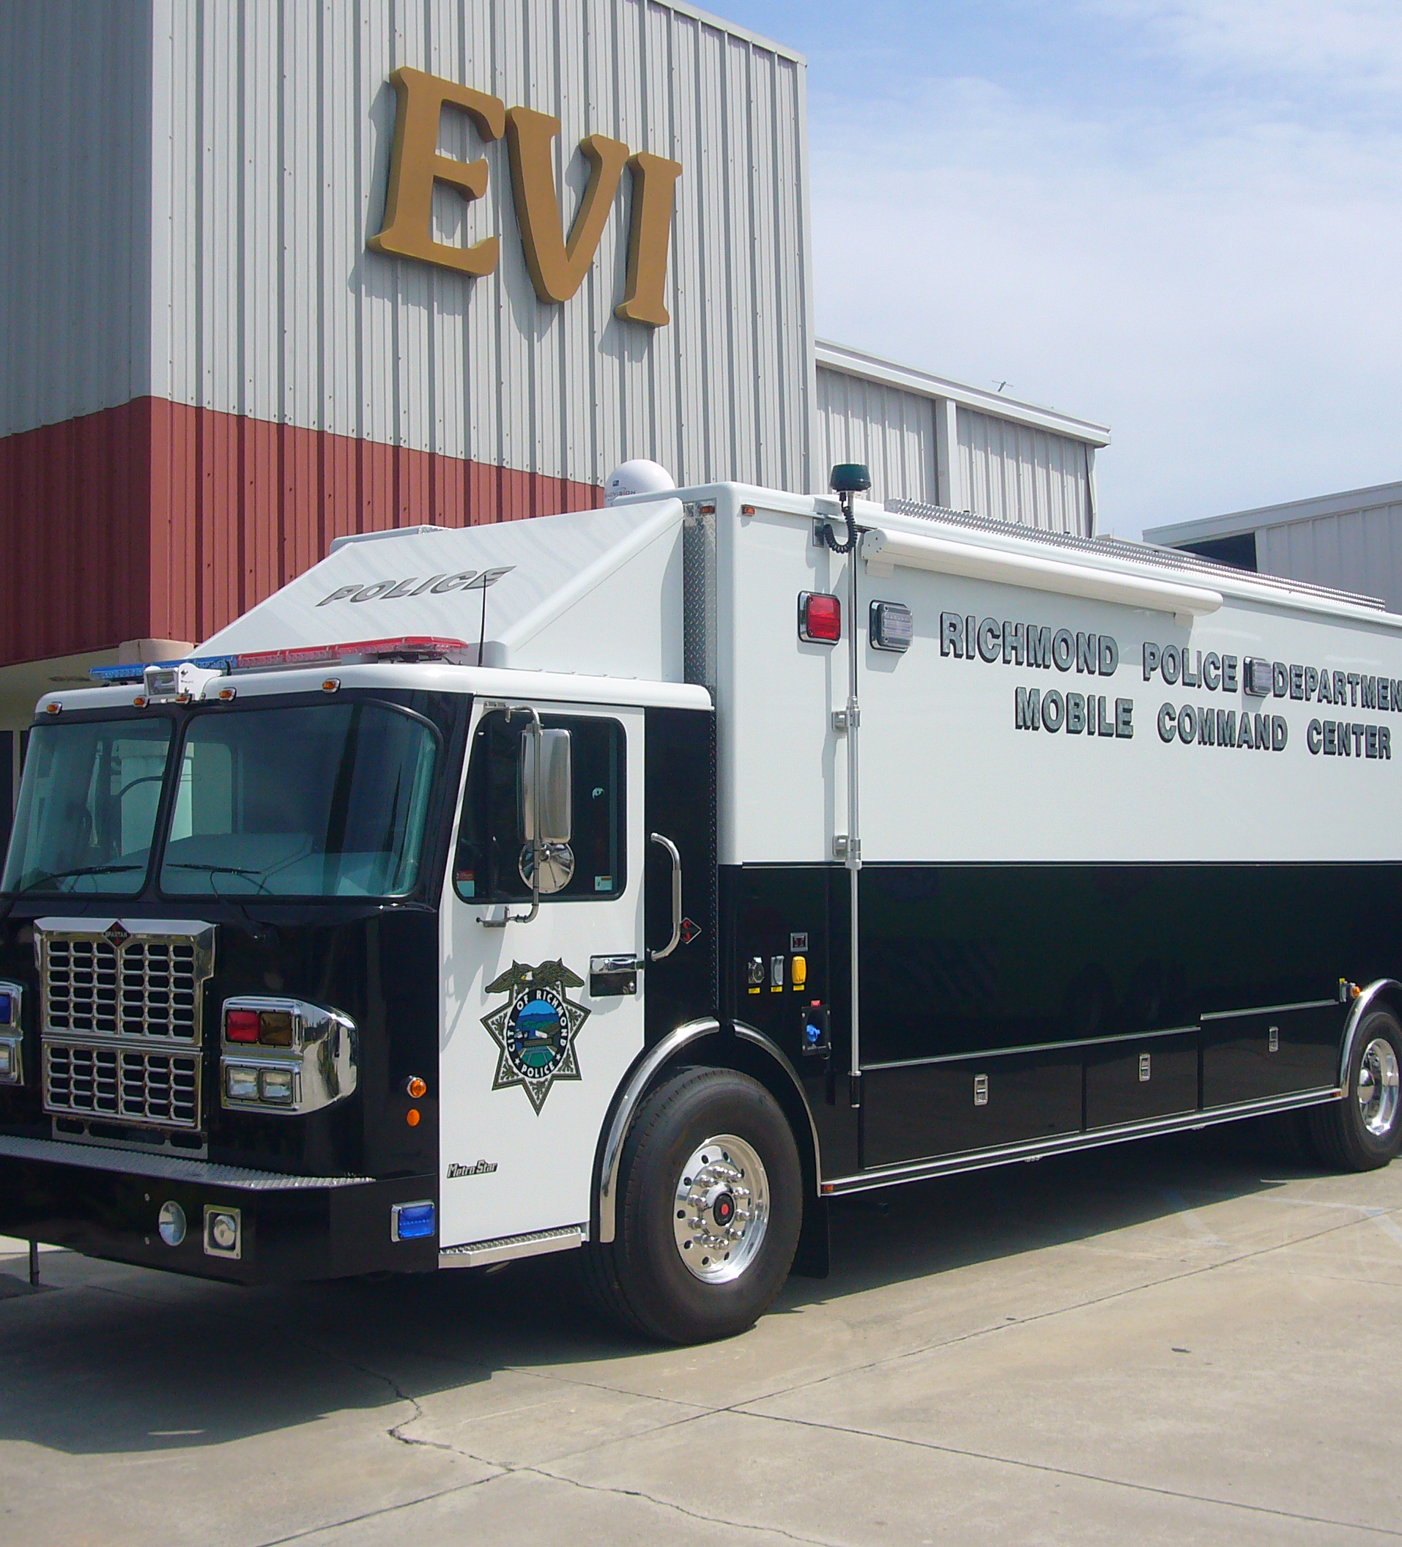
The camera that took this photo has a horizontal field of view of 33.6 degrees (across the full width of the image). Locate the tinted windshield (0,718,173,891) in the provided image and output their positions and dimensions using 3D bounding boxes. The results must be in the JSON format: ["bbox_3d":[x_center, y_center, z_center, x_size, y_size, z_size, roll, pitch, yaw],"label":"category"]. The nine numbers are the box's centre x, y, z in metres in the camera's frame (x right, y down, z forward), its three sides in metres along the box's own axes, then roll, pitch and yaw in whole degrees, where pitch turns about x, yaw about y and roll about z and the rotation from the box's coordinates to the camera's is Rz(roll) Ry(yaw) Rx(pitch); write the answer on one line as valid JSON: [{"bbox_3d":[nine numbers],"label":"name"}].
[{"bbox_3d":[-2.405,0.131,9.162,1.150,0.680,0.220,-2,-3,44],"label":"tinted windshield"}]

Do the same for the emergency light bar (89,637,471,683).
[{"bbox_3d":[-1.697,-0.427,9.121,1.950,0.090,0.320,-2,-3,39],"label":"emergency light bar"}]

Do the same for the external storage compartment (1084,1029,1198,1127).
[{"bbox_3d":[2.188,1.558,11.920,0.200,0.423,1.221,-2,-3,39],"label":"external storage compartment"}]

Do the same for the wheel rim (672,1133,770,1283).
[{"bbox_3d":[0.030,1.746,9.346,0.190,0.597,0.597,-2,-3,39],"label":"wheel rim"}]

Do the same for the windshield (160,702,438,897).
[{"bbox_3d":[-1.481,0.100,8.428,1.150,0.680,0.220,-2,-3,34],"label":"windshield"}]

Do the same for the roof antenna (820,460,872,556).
[{"bbox_3d":[0.617,-1.120,9.803,0.180,0.379,0.180,-2,-3,39],"label":"roof antenna"}]

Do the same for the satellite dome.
[{"bbox_3d":[-0.293,-1.328,11.292,0.341,0.400,0.341,0,-2,0],"label":"satellite dome"}]

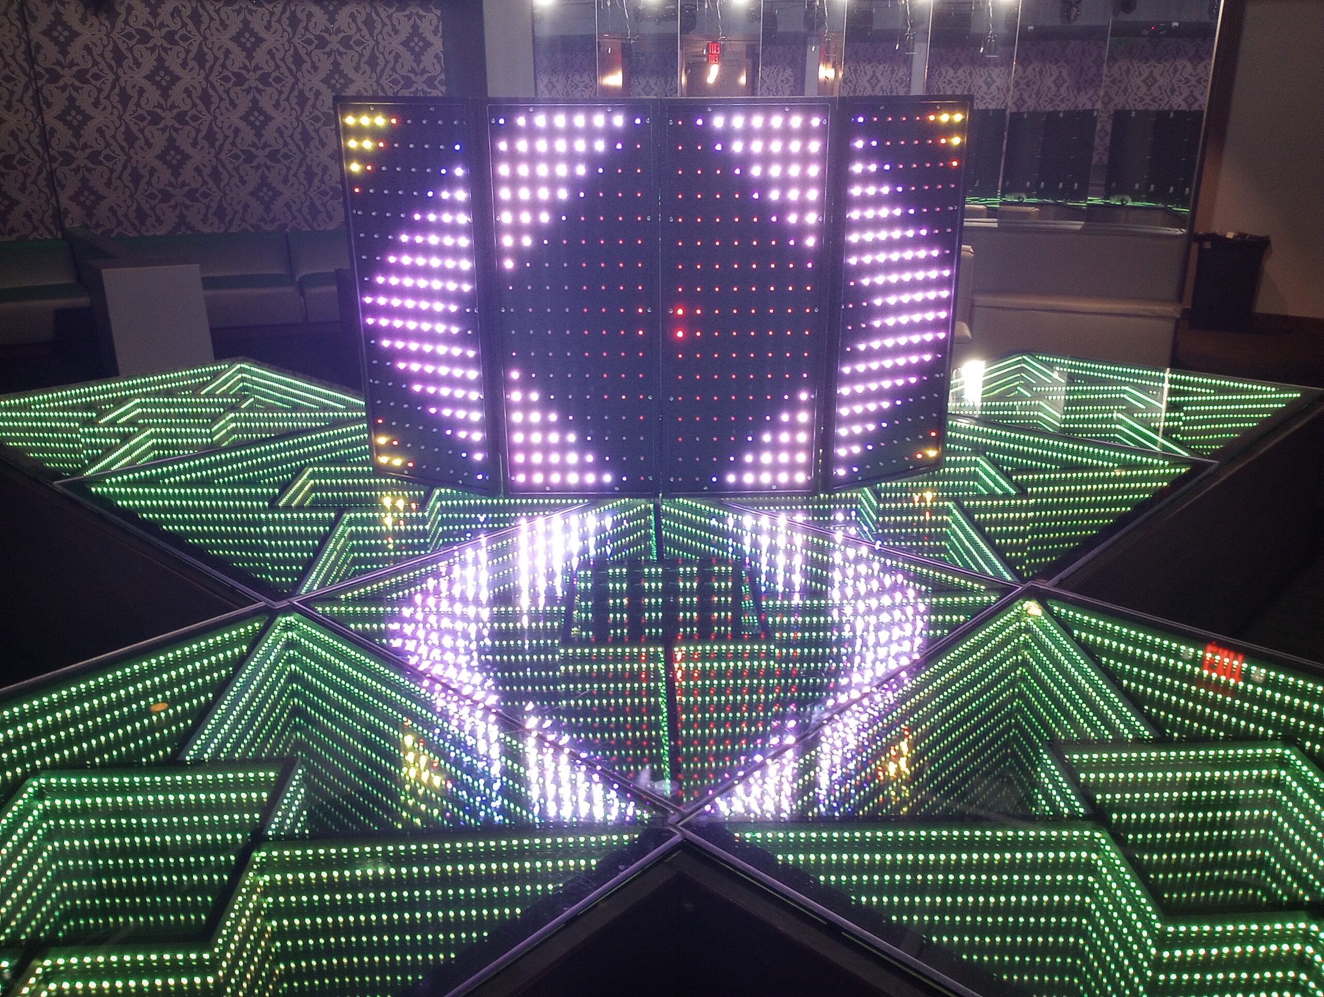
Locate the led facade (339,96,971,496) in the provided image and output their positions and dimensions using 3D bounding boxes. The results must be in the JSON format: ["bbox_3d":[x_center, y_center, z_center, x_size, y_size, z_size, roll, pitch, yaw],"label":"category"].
[{"bbox_3d":[-0.008,-0.529,2.903,1.694,1.045,0.267,-1,20,-1],"label":"led facade"}]

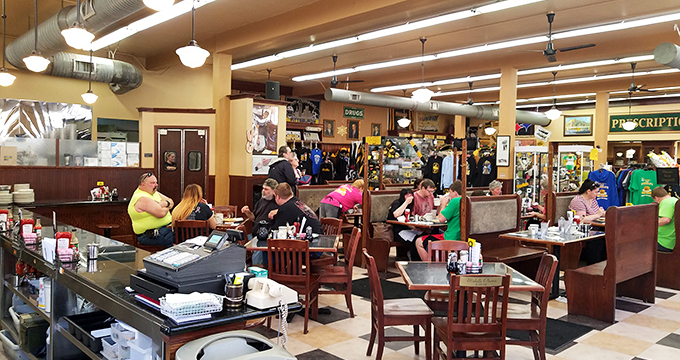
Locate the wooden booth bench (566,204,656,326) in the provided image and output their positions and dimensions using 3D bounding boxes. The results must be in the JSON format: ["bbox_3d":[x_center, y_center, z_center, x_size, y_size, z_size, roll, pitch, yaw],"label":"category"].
[{"bbox_3d":[3.025,0.846,5.654,1.210,1.160,0.510,-1,3,-42],"label":"wooden booth bench"}]

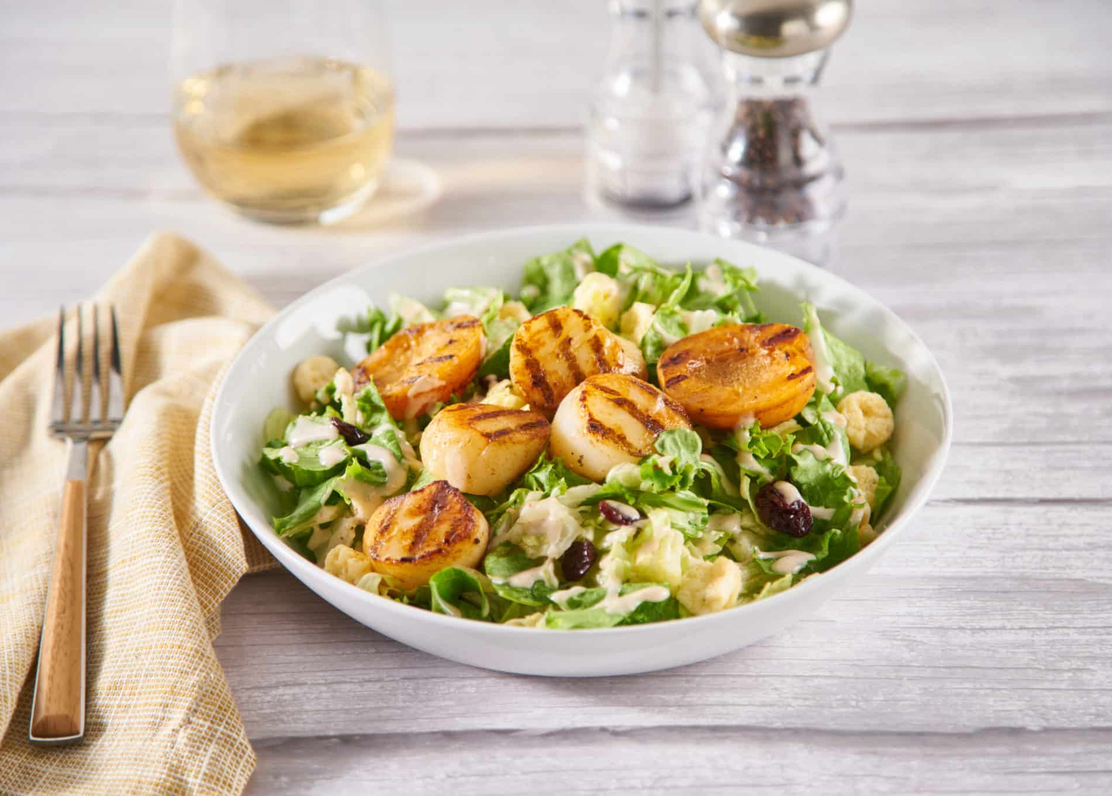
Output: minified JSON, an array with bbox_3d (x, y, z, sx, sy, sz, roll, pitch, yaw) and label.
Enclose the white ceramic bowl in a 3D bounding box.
[{"bbox_3d":[0.008,0.023,1.106,0.232,0.046,0.232,-1,33,1],"label":"white ceramic bowl"}]

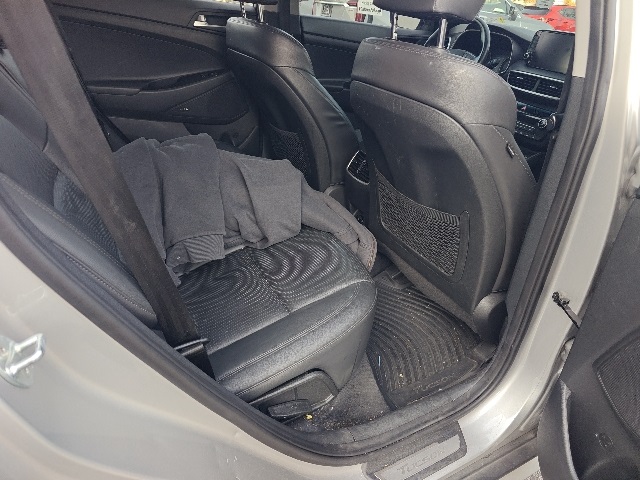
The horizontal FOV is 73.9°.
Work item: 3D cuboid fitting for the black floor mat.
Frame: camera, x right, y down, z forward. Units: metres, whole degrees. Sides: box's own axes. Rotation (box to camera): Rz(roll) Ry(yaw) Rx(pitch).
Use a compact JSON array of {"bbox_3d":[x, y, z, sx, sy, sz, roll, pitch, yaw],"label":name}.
[{"bbox_3d":[0.262,0.253,1.366,0.410,0.040,0.520,-15,34,-21],"label":"black floor mat"}]

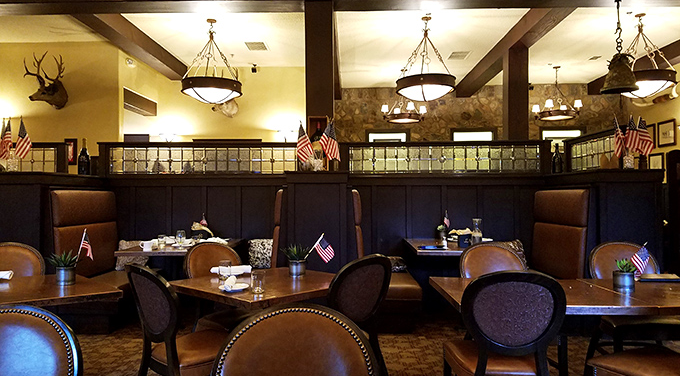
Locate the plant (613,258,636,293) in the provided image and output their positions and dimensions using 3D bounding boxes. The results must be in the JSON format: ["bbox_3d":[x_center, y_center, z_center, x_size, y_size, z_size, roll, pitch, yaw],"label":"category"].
[{"bbox_3d":[1.727,0.519,3.098,0.140,0.205,0.140,0,-1,1],"label":"plant"}]

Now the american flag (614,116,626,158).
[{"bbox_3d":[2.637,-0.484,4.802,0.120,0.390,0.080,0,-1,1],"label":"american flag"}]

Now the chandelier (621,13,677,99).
[{"bbox_3d":[4.341,-1.888,7.329,0.840,1.226,0.840,0,-1,1],"label":"chandelier"}]

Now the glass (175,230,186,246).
[{"bbox_3d":[-1.459,0.468,4.688,0.088,0.165,0.088,0,-1,1],"label":"glass"}]

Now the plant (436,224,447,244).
[{"bbox_3d":[1.166,0.517,5.849,0.125,0.210,0.125,0,-1,1],"label":"plant"}]

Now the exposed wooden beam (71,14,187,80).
[{"bbox_3d":[-3.180,-2.261,7.975,0.285,0.260,3.900,0,-1,1],"label":"exposed wooden beam"}]

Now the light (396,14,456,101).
[{"bbox_3d":[1.259,-1.879,7.434,0.852,1.244,0.852,0,-1,1],"label":"light"}]

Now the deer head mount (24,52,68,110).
[{"bbox_3d":[-4.756,-1.742,8.275,0.580,0.944,0.520,1,-1,-37],"label":"deer head mount"}]

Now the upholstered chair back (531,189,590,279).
[{"bbox_3d":[2.385,0.483,5.493,0.120,0.900,1.370,0,-1,1],"label":"upholstered chair back"}]

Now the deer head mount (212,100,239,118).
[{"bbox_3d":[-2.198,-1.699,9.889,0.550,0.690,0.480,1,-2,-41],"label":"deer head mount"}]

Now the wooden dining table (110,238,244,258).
[{"bbox_3d":[-1.648,1.007,5.523,0.930,0.760,1.330,0,-1,1],"label":"wooden dining table"}]

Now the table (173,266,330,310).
[{"bbox_3d":[-0.468,1.018,3.491,1.020,0.760,1.020,-1,-2,43],"label":"table"}]

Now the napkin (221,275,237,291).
[{"bbox_3d":[-0.625,0.540,2.917,0.055,0.050,0.220,0,-1,1],"label":"napkin"}]

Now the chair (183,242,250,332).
[{"bbox_3d":[-0.790,0.921,3.827,0.540,0.970,0.620,1,-2,-43],"label":"chair"}]

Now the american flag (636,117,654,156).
[{"bbox_3d":[2.555,-0.431,4.271,0.160,0.318,0.090,0,-1,1],"label":"american flag"}]

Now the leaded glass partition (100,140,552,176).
[{"bbox_3d":[-0.205,-0.362,6.436,5.726,0.448,0.100,0,-1,1],"label":"leaded glass partition"}]

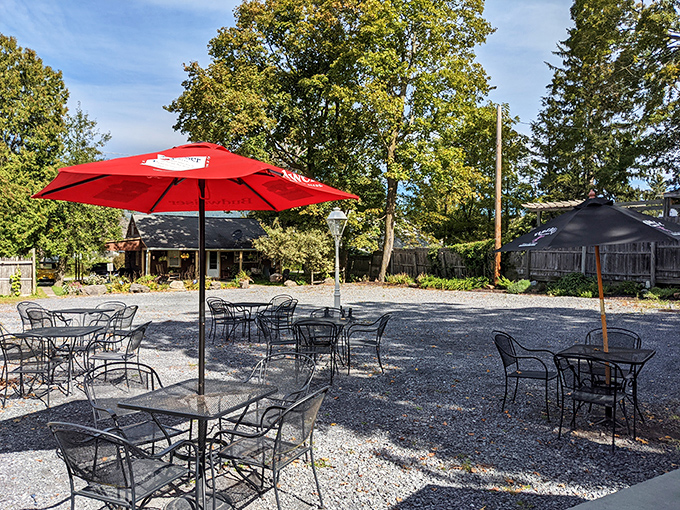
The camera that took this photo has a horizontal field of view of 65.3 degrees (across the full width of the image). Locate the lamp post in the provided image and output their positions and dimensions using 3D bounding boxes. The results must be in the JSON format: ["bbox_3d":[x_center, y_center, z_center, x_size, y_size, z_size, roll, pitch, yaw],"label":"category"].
[{"bbox_3d":[-0.065,0.225,13.770,0.540,2.950,0.540,0,0,0],"label":"lamp post"}]

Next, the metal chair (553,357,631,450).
[{"bbox_3d":[2.310,1.280,4.840,0.570,0.840,0.630,0,0,36],"label":"metal chair"}]

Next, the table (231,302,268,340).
[{"bbox_3d":[-1.797,1.302,10.305,0.770,0.720,0.770,0,0,17],"label":"table"}]

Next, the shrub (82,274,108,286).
[{"bbox_3d":[-10.740,1.160,23.300,1.150,0.700,1.000,0,0,-25],"label":"shrub"}]

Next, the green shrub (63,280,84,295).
[{"bbox_3d":[-10.800,1.340,21.500,0.900,0.570,0.800,0,0,-27],"label":"green shrub"}]

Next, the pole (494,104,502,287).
[{"bbox_3d":[8.690,-3.250,29.100,0.280,9.900,0.280,1,0,0],"label":"pole"}]

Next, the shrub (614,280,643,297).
[{"bbox_3d":[12.140,1.390,22.400,1.250,0.620,1.100,0,0,24],"label":"shrub"}]

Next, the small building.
[{"bbox_3d":[-11.300,-0.630,41.300,10.600,4.650,7.000,0,0,-34],"label":"small building"}]

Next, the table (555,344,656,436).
[{"bbox_3d":[2.623,1.314,5.225,0.770,0.720,0.770,0,0,39],"label":"table"}]

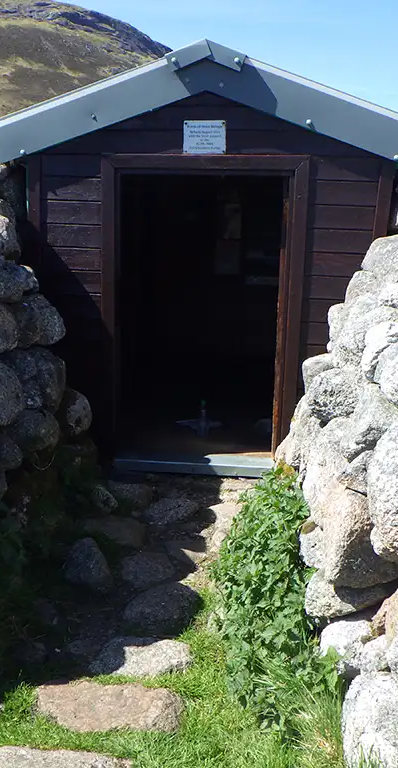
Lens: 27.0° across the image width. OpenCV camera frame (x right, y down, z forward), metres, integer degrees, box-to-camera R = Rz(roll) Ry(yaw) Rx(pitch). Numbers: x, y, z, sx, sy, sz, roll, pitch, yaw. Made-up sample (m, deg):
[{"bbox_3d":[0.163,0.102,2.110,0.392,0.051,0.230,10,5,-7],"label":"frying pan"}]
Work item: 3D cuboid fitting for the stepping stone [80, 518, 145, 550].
[{"bbox_3d":[-0.382,0.683,3.720,0.273,0.100,0.275,3,11,6],"label":"stepping stone"}]

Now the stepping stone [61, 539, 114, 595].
[{"bbox_3d":[-0.445,0.742,3.319,0.189,0.180,0.247,3,11,6],"label":"stepping stone"}]

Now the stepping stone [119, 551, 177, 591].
[{"bbox_3d":[-0.203,0.770,3.350,0.224,0.120,0.247,3,11,6],"label":"stepping stone"}]

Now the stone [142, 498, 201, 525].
[{"bbox_3d":[-0.136,0.630,3.987,0.269,0.100,0.298,3,11,6],"label":"stone"}]

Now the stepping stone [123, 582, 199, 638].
[{"bbox_3d":[-0.140,0.844,3.044,0.277,0.140,0.274,3,11,6],"label":"stepping stone"}]

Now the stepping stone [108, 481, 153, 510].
[{"bbox_3d":[-0.339,0.569,4.111,0.216,0.120,0.252,3,11,6],"label":"stepping stone"}]

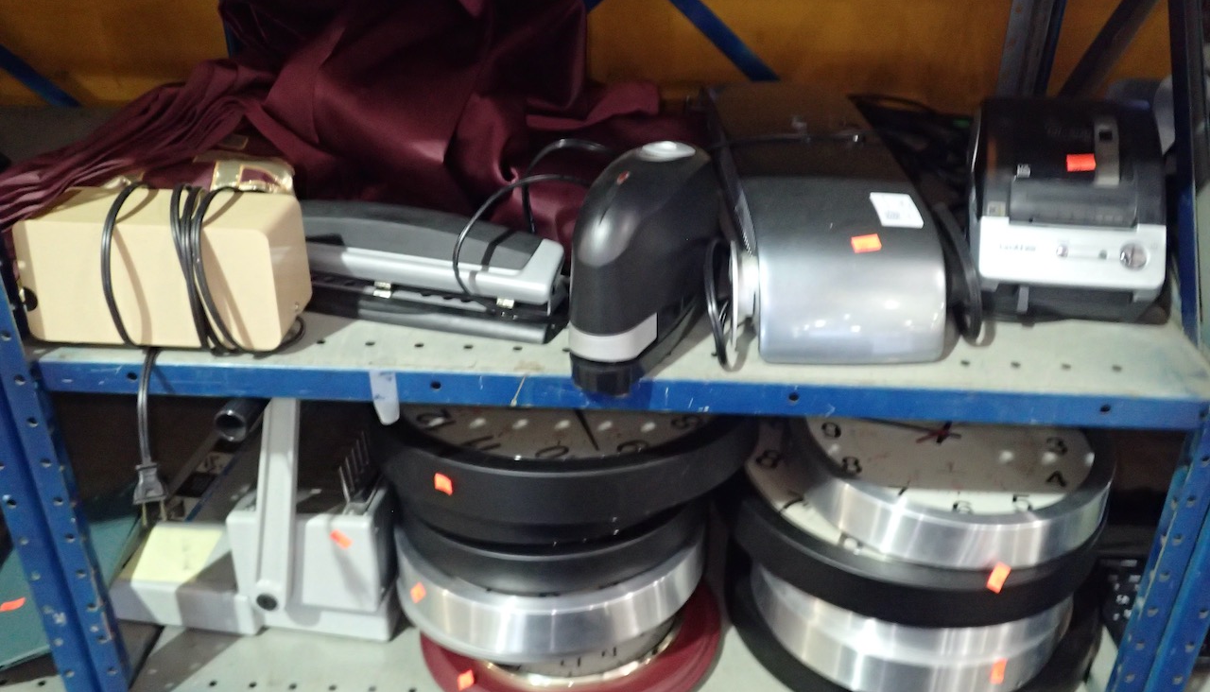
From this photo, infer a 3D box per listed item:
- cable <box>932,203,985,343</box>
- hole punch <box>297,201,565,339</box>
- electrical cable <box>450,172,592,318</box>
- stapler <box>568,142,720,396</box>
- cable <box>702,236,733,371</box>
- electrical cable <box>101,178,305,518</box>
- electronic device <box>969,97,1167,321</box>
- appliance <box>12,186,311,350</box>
[{"bbox_3d":[0.288,-0.065,0.859,0.040,0.080,0.110,2,29,2],"label":"cable"},{"bbox_3d":[-0.174,-0.080,0.880,0.295,0.078,0.102,8,30,13],"label":"hole punch"},{"bbox_3d":[-0.065,-0.082,0.821,0.115,0.100,0.080,2,29,2],"label":"electrical cable"},{"bbox_3d":[0.033,-0.066,0.816,0.060,0.122,0.205,11,31,18],"label":"stapler"},{"bbox_3d":[0.086,-0.038,0.800,0.030,0.090,0.070,2,29,2],"label":"cable"},{"bbox_3d":[-0.310,0.003,0.841,0.135,0.240,0.115,2,29,2],"label":"electrical cable"},{"bbox_3d":[0.387,-0.122,0.898,0.146,0.142,0.188,6,30,10],"label":"electronic device"},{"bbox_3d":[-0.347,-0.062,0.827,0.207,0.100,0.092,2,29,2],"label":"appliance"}]

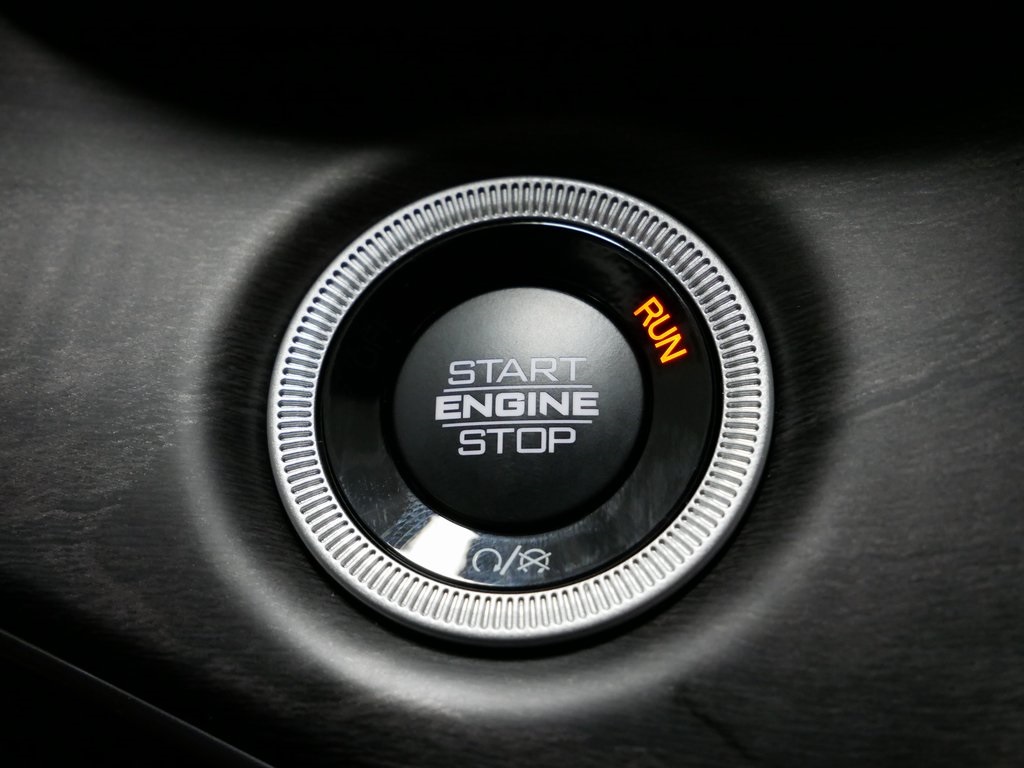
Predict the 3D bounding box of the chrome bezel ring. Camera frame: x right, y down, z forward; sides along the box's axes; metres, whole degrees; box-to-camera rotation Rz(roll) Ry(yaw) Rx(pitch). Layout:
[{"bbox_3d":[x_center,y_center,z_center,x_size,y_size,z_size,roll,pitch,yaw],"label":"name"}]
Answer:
[{"bbox_3d":[0.001,0.002,0.159,0.047,0.006,0.047,-2,65,6],"label":"chrome bezel ring"}]

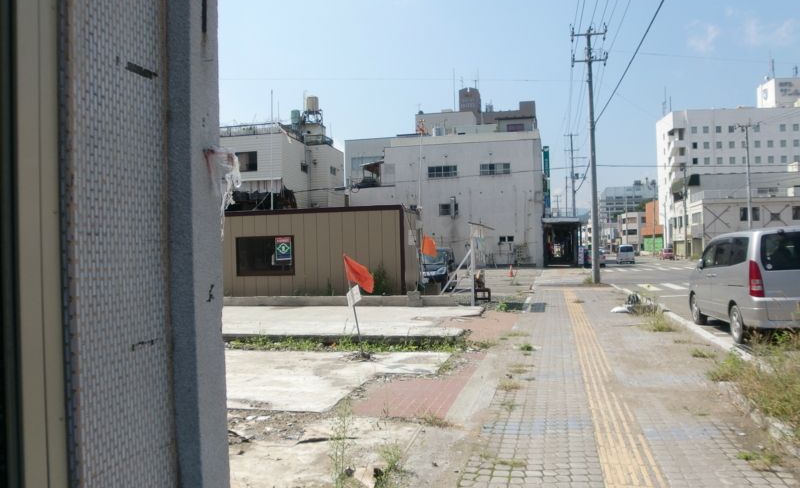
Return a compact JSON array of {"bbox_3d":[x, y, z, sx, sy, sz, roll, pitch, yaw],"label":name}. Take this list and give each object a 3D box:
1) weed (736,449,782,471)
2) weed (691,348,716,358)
[{"bbox_3d":[2.439,1.459,4.401,0.280,0.080,0.190,-2,-1,14],"label":"weed"},{"bbox_3d":[4.152,1.485,8.850,0.340,0.100,0.220,-1,-1,0],"label":"weed"}]

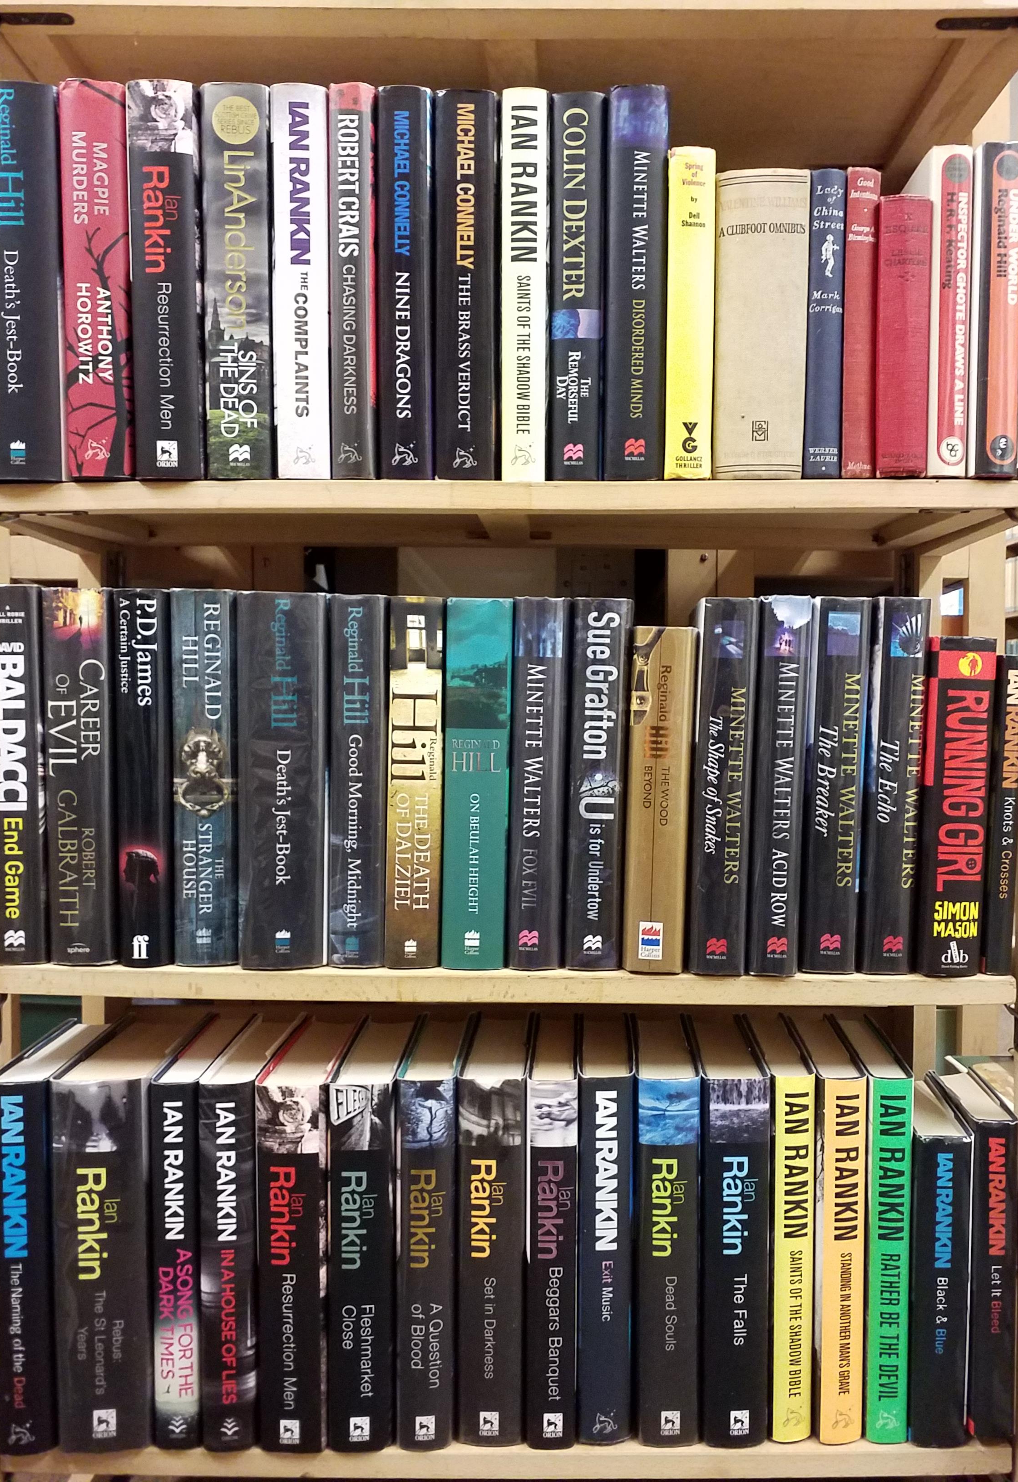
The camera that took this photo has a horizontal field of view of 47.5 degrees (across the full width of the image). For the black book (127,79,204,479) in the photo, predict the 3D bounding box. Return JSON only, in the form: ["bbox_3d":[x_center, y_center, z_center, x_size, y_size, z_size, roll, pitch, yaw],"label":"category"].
[{"bbox_3d":[-0.208,-0.283,0.785,0.042,0.240,0.158,-1,2,1],"label":"black book"}]

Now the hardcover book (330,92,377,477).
[{"bbox_3d":[-0.094,-0.284,0.788,0.027,0.239,0.158,0,2,1],"label":"hardcover book"}]

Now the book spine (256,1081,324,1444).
[{"bbox_3d":[-0.136,0.330,0.810,0.042,0.240,0.156,0,3,1],"label":"book spine"}]

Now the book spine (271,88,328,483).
[{"bbox_3d":[-0.126,-0.288,0.794,0.035,0.240,0.156,0,3,2],"label":"book spine"}]

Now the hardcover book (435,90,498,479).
[{"bbox_3d":[-0.025,-0.281,0.788,0.037,0.236,0.158,0,2,1],"label":"hardcover book"}]

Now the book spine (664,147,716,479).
[{"bbox_3d":[0.115,-0.269,0.786,0.029,0.203,0.134,0,3,2],"label":"book spine"}]

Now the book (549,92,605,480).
[{"bbox_3d":[0.044,-0.284,0.797,0.033,0.237,0.157,0,2,2],"label":"book"}]

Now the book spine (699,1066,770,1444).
[{"bbox_3d":[0.148,0.327,0.810,0.041,0.240,0.156,0,3,3],"label":"book spine"}]

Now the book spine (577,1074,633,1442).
[{"bbox_3d":[0.067,0.330,0.819,0.035,0.240,0.156,0,2,3],"label":"book spine"}]

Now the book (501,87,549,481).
[{"bbox_3d":[0.011,-0.282,0.787,0.028,0.239,0.158,0,2,1],"label":"book"}]

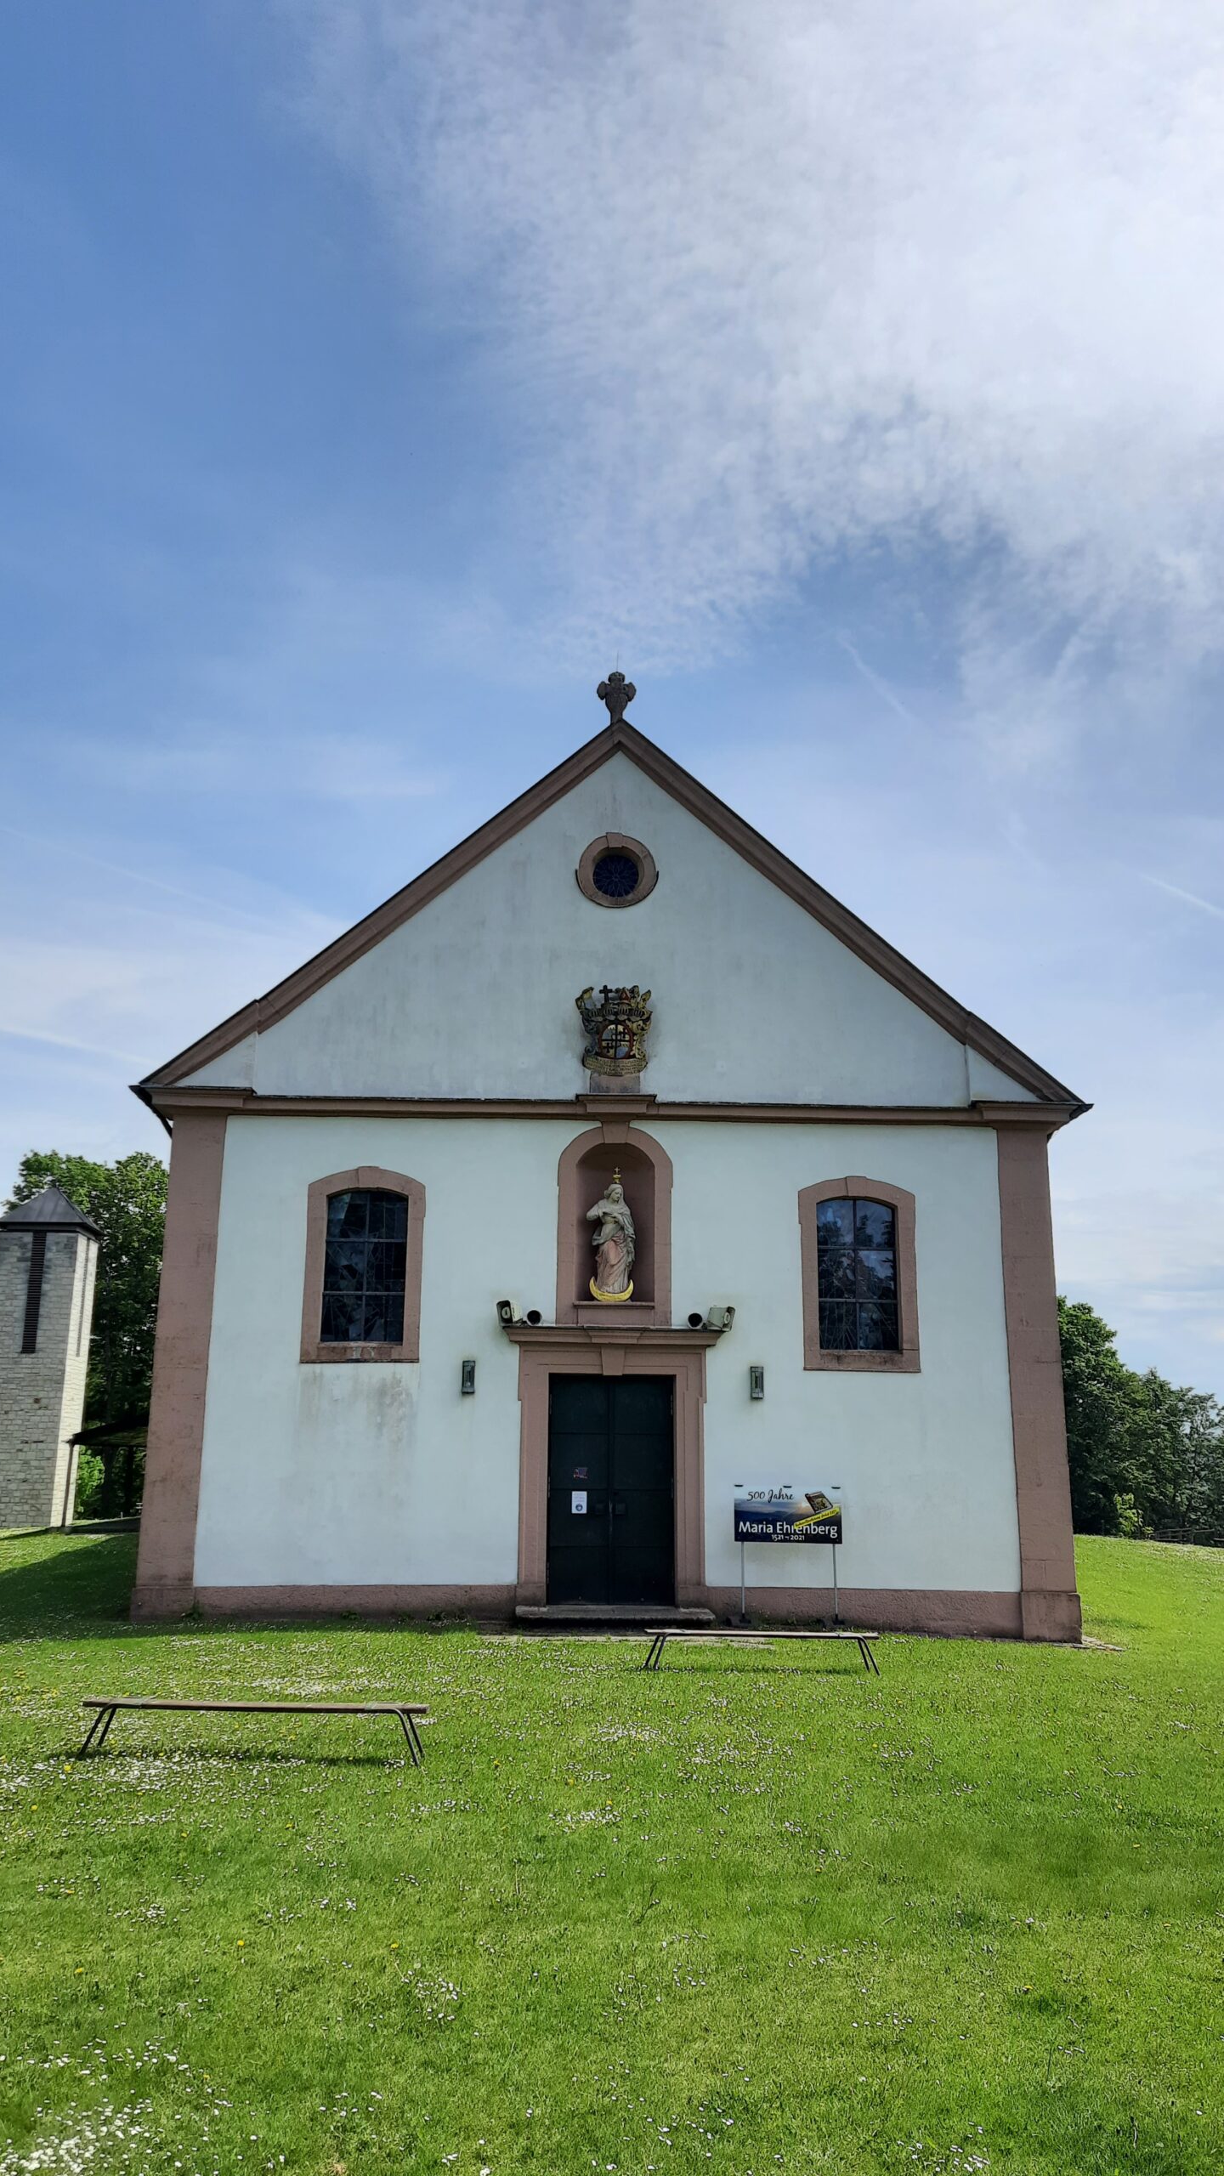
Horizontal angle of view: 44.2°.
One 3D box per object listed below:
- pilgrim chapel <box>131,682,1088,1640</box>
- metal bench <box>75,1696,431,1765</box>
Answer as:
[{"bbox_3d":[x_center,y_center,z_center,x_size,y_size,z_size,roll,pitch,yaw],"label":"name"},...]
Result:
[{"bbox_3d":[-0.221,2.922,32.504,14.050,14.200,22.000,1,-13,-1],"label":"pilgrim chapel"},{"bbox_3d":[-2.618,4.750,11.176,2.530,0.420,0.380,0,-13,1],"label":"metal bench"}]

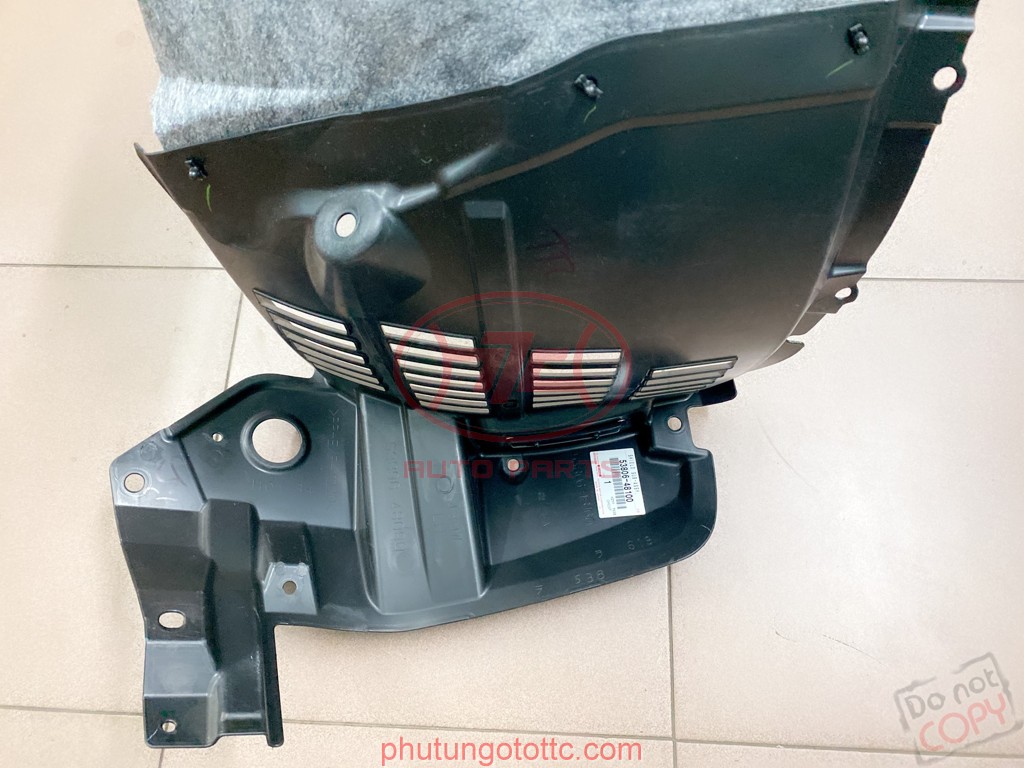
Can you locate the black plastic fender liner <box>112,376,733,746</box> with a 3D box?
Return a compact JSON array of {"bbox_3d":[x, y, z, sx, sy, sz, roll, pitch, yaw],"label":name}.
[{"bbox_3d":[-0.107,0.187,0.920,0.789,0.120,0.441,-2,71,2],"label":"black plastic fender liner"}]

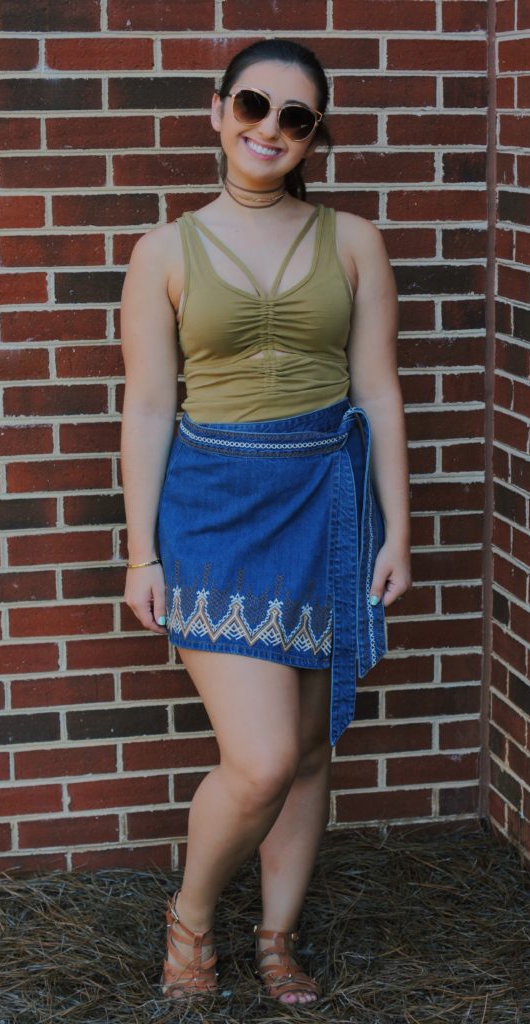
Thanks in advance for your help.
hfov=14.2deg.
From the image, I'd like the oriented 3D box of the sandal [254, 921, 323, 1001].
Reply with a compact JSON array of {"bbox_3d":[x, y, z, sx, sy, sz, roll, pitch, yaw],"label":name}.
[{"bbox_3d":[0.030,0.730,3.546,0.090,0.102,0.232,-2,11,-10],"label":"sandal"}]

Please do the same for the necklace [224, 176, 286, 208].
[{"bbox_3d":[-0.015,-0.512,3.394,0.100,0.033,0.106,4,28,-4],"label":"necklace"}]

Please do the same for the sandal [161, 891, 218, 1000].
[{"bbox_3d":[-0.122,0.722,3.561,0.090,0.115,0.232,0,11,0],"label":"sandal"}]

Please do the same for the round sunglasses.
[{"bbox_3d":[0.007,-0.626,3.356,0.140,0.057,0.142,9,9,-10],"label":"round sunglasses"}]

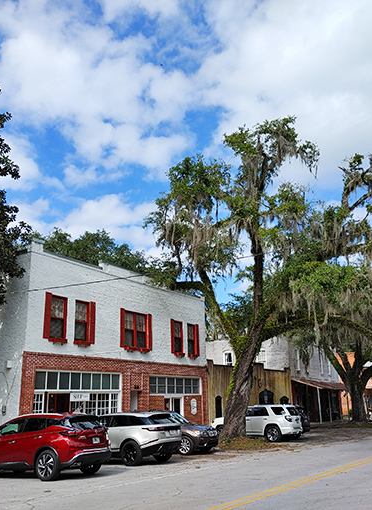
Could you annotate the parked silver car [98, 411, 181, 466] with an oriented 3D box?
[{"bbox_3d":[-2.360,6.540,18.400,4.800,1.670,1.970,-12,-19,33],"label":"parked silver car"}]

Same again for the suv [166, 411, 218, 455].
[{"bbox_3d":[-0.690,7.680,22.300,4.650,1.670,1.900,-12,-19,33],"label":"suv"}]

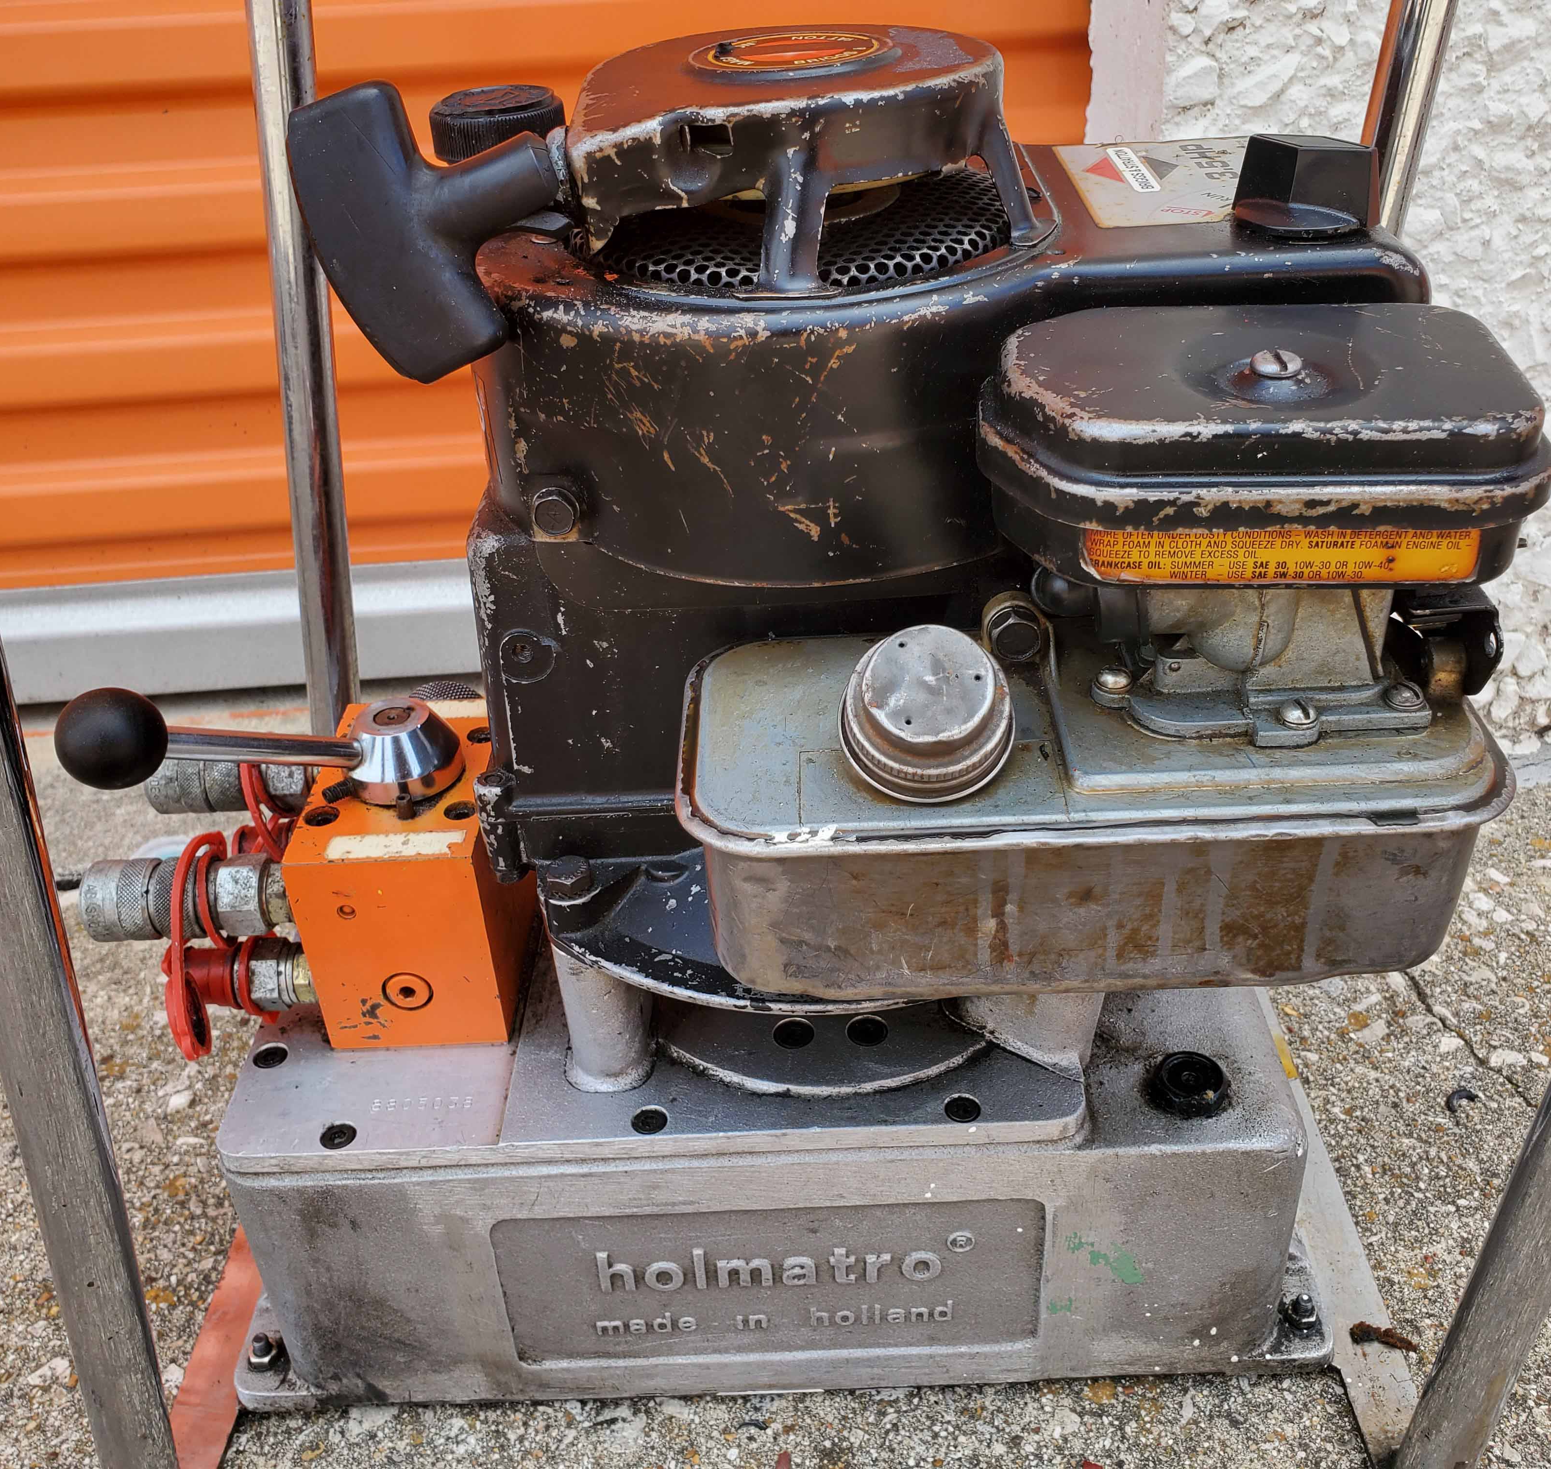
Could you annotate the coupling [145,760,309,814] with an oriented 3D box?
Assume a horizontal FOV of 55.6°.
[{"bbox_3d":[-0.206,0.016,0.578,0.083,0.029,0.029,-3,34,1],"label":"coupling"}]

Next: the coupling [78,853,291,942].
[{"bbox_3d":[-0.204,0.057,0.518,0.080,0.029,0.029,-3,34,1],"label":"coupling"}]

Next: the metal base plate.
[{"bbox_3d":[-0.001,0.143,0.623,0.440,0.155,0.197,-3,34,1],"label":"metal base plate"}]

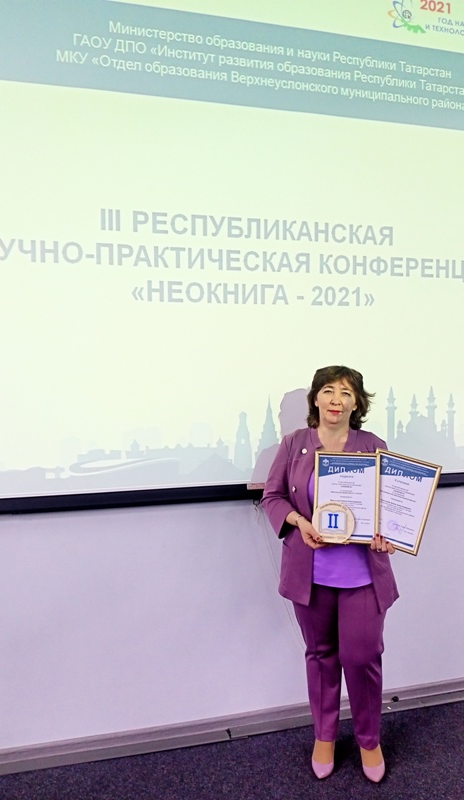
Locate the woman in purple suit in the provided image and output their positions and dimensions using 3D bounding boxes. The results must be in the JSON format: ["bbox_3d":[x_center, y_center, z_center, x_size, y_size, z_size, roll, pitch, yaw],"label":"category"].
[{"bbox_3d":[0.387,0.645,2.540,0.530,1.580,0.410,0,1,8],"label":"woman in purple suit"}]

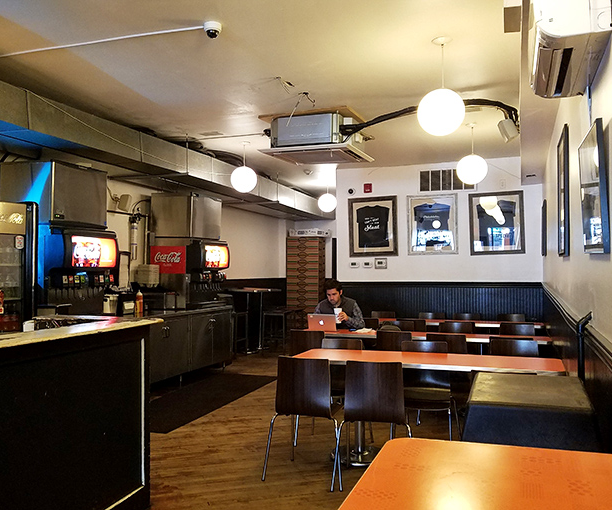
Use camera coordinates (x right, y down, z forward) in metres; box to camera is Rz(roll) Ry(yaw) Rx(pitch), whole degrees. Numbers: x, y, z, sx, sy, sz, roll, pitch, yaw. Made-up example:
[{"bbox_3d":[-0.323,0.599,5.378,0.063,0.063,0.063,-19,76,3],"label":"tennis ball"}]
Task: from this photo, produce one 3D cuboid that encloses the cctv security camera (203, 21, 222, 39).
[{"bbox_3d":[-0.576,-1.400,3.178,0.110,0.085,0.110,0,-2,0],"label":"cctv security camera"}]

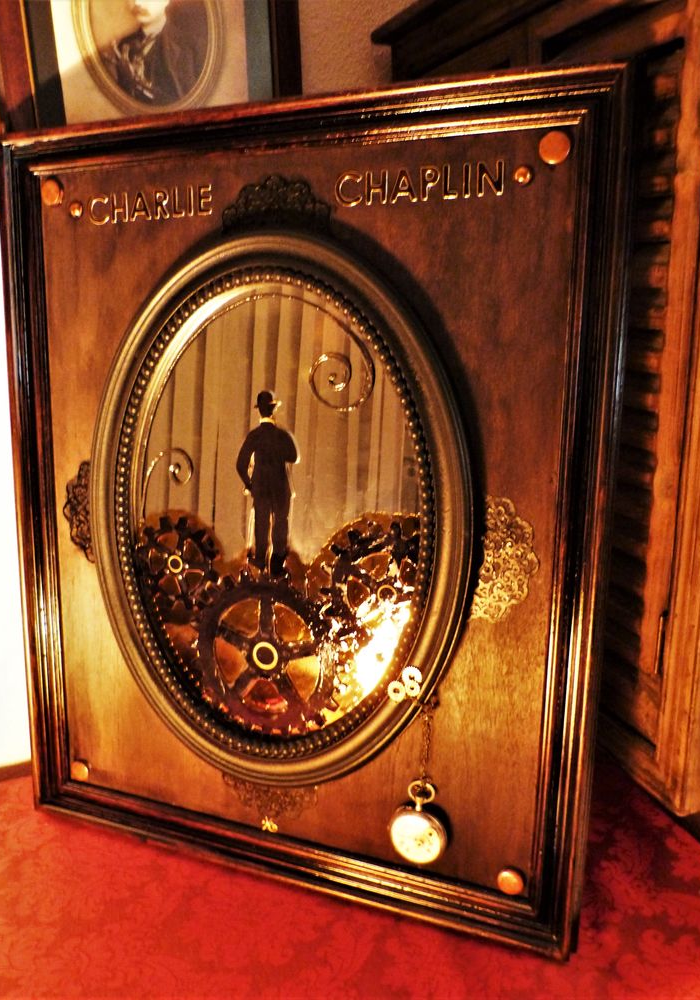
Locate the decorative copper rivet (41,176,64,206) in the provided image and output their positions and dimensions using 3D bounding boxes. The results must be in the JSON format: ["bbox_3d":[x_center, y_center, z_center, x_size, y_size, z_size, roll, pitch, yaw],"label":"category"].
[{"bbox_3d":[-0.251,-0.259,0.607,0.020,0.020,0.006,5,10,20],"label":"decorative copper rivet"}]

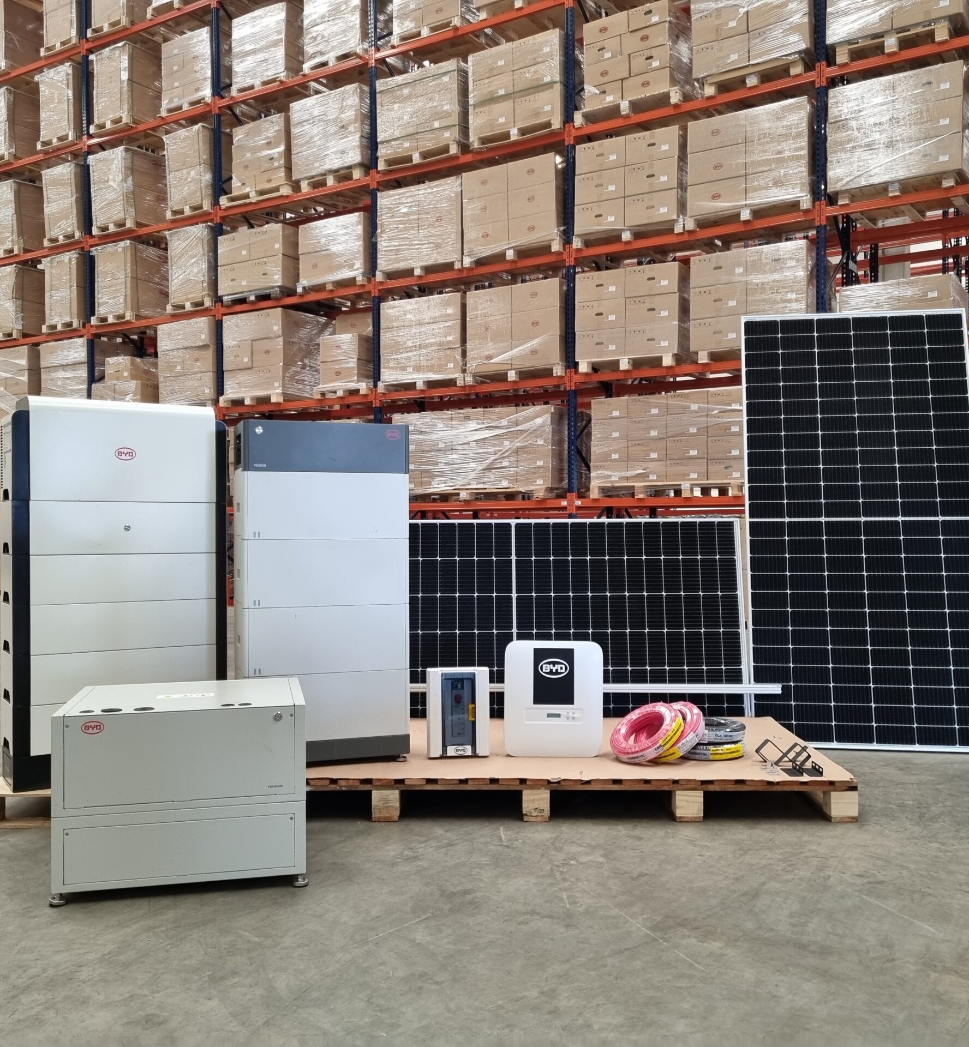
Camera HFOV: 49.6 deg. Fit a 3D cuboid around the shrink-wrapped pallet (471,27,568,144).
[{"bbox_3d":[0.564,-4.257,10.722,1.027,0.933,1.050,-1,0,31],"label":"shrink-wrapped pallet"}]

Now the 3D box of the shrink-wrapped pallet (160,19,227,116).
[{"bbox_3d":[-3.654,-5.965,14.377,0.940,0.950,1.120,-1,0,32],"label":"shrink-wrapped pallet"}]

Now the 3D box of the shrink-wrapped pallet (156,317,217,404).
[{"bbox_3d":[-3.674,-2.077,14.137,1.004,1.133,0.927,-1,0,32],"label":"shrink-wrapped pallet"}]

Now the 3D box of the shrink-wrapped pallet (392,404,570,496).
[{"bbox_3d":[0.105,-0.711,11.033,1.887,0.856,1.020,-1,0,31],"label":"shrink-wrapped pallet"}]

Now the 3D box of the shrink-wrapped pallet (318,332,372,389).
[{"bbox_3d":[-1.441,-1.882,13.012,0.820,0.725,1.100,-1,0,32],"label":"shrink-wrapped pallet"}]

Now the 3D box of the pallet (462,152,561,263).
[{"bbox_3d":[0.543,-3.333,11.587,1.204,1.017,1.000,-1,0,31],"label":"pallet"}]

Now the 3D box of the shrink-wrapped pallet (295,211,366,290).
[{"bbox_3d":[-1.562,-3.237,13.090,1.020,0.835,1.110,-1,0,32],"label":"shrink-wrapped pallet"}]

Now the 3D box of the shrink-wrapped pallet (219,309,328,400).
[{"bbox_3d":[-2.680,-2.076,13.508,1.056,1.112,0.896,-1,0,32],"label":"shrink-wrapped pallet"}]

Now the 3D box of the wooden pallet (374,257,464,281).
[{"bbox_3d":[-0.481,-2.870,12.214,1.164,0.141,1.000,-1,0,31],"label":"wooden pallet"}]

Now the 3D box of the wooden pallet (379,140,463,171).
[{"bbox_3d":[-0.406,-3.823,11.337,1.026,0.137,1.080,-1,0,31],"label":"wooden pallet"}]

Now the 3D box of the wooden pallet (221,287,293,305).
[{"bbox_3d":[-2.492,-2.687,12.880,0.920,0.125,1.030,-1,0,31],"label":"wooden pallet"}]

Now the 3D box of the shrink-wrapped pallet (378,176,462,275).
[{"bbox_3d":[-0.467,-3.315,12.229,1.156,0.994,1.061,-1,0,32],"label":"shrink-wrapped pallet"}]

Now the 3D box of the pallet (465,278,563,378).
[{"bbox_3d":[0.596,-2.050,11.760,1.200,1.020,1.120,-1,0,32],"label":"pallet"}]

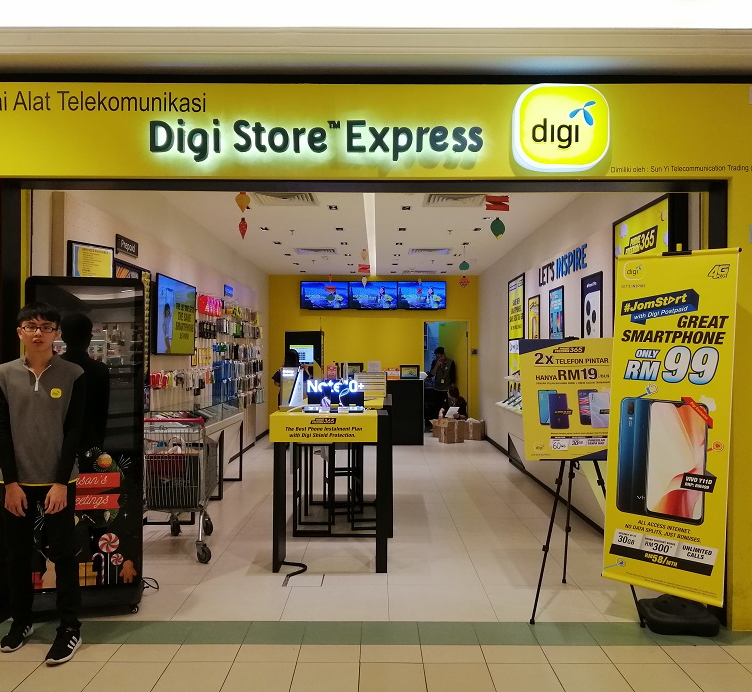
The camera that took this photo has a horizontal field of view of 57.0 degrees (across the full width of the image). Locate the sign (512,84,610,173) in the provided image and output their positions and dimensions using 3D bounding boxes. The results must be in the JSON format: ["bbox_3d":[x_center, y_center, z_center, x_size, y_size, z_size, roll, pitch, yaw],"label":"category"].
[{"bbox_3d":[0.956,-1.129,3.586,0.466,0.425,0.140,0,-1,0],"label":"sign"}]

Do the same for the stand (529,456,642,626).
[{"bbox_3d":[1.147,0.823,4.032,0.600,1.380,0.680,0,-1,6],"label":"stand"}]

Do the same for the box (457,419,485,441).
[{"bbox_3d":[1.656,1.431,11.847,0.360,0.320,0.340,0,-1,20],"label":"box"}]

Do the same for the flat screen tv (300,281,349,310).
[{"bbox_3d":[-0.948,-0.924,12.800,0.900,0.525,0.070,0,-1,0],"label":"flat screen tv"}]

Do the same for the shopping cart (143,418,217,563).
[{"bbox_3d":[-1.443,1.006,5.160,0.560,1.020,0.950,0,-1,-2],"label":"shopping cart"}]

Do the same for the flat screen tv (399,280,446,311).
[{"bbox_3d":[0.856,-0.924,12.800,0.900,0.525,0.070,0,-1,0],"label":"flat screen tv"}]

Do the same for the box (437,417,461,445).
[{"bbox_3d":[1.255,1.400,11.420,0.320,0.380,0.280,0,-1,-24],"label":"box"}]

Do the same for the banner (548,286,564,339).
[{"bbox_3d":[1.800,-0.147,6.890,0.030,0.850,0.600,0,-1,1],"label":"banner"}]

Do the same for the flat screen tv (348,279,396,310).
[{"bbox_3d":[-0.048,-0.924,12.800,0.900,0.525,0.070,0,-1,0],"label":"flat screen tv"}]

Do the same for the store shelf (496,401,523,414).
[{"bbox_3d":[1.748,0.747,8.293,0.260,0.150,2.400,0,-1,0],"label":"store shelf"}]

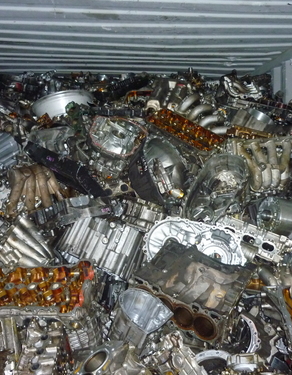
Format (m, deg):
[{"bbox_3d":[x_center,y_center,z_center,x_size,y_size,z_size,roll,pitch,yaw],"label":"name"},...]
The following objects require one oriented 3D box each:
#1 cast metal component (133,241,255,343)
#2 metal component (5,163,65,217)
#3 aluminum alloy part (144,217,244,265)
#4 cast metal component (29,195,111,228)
[{"bbox_3d":[0.171,0.381,1.799,0.359,0.149,0.269,18,34,22],"label":"cast metal component"},{"bbox_3d":[-0.547,0.009,2.380,0.280,0.270,0.140,0,-30,0],"label":"metal component"},{"bbox_3d":[0.203,0.252,2.000,0.410,0.280,0.130,11,-21,5],"label":"aluminum alloy part"},{"bbox_3d":[-0.343,0.111,2.220,0.370,0.110,0.110,-14,-32,-9],"label":"cast metal component"}]

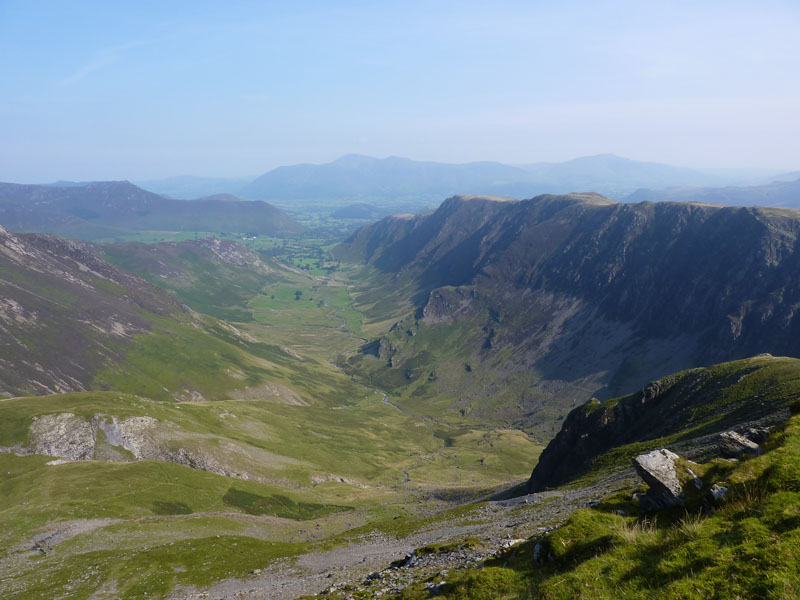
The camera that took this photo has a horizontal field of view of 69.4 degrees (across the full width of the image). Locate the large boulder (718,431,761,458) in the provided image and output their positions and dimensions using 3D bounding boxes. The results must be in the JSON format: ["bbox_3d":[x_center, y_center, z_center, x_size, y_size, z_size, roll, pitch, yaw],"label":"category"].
[{"bbox_3d":[7.932,3.400,13.500,0.950,0.550,0.800,8,15,32],"label":"large boulder"}]

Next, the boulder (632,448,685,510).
[{"bbox_3d":[4.116,2.858,9.200,0.780,0.720,0.750,6,15,26],"label":"boulder"}]

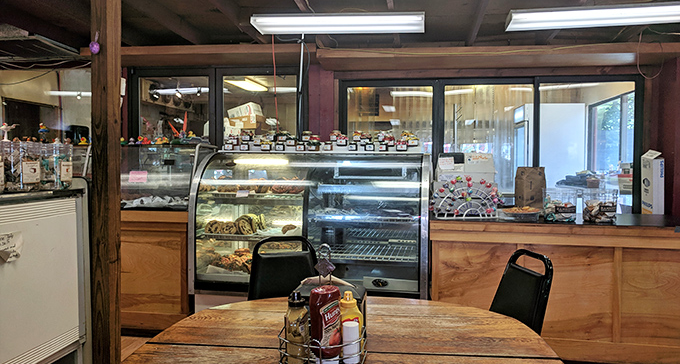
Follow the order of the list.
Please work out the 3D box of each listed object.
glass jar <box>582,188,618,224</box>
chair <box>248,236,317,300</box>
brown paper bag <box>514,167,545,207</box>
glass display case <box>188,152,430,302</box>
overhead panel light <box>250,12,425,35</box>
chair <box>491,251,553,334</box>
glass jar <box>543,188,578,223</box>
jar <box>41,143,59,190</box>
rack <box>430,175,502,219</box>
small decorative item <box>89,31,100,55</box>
[{"bbox_3d":[1.675,0.159,3.294,0.168,0.205,0.165,1,2,9],"label":"glass jar"},{"bbox_3d":[-0.195,0.715,2.148,0.440,0.890,0.540,0,3,-16],"label":"chair"},{"bbox_3d":[1.430,0.055,3.832,0.210,0.325,0.140,1,3,9],"label":"brown paper bag"},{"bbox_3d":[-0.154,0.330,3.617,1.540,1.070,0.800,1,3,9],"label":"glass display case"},{"bbox_3d":[-0.002,-1.161,3.734,1.230,0.080,0.270,1,3,9],"label":"overhead panel light"},{"bbox_3d":[0.541,0.731,2.022,0.540,0.890,0.440,0,3,-18],"label":"chair"},{"bbox_3d":[1.441,0.154,3.337,0.168,0.205,0.165,1,2,9],"label":"glass jar"},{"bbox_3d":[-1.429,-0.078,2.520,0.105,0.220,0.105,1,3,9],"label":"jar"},{"bbox_3d":[0.848,0.106,3.470,0.450,0.275,0.170,1,2,1],"label":"rack"},{"bbox_3d":[-1.252,-0.706,2.604,0.058,0.120,0.050,1,3,9],"label":"small decorative item"}]

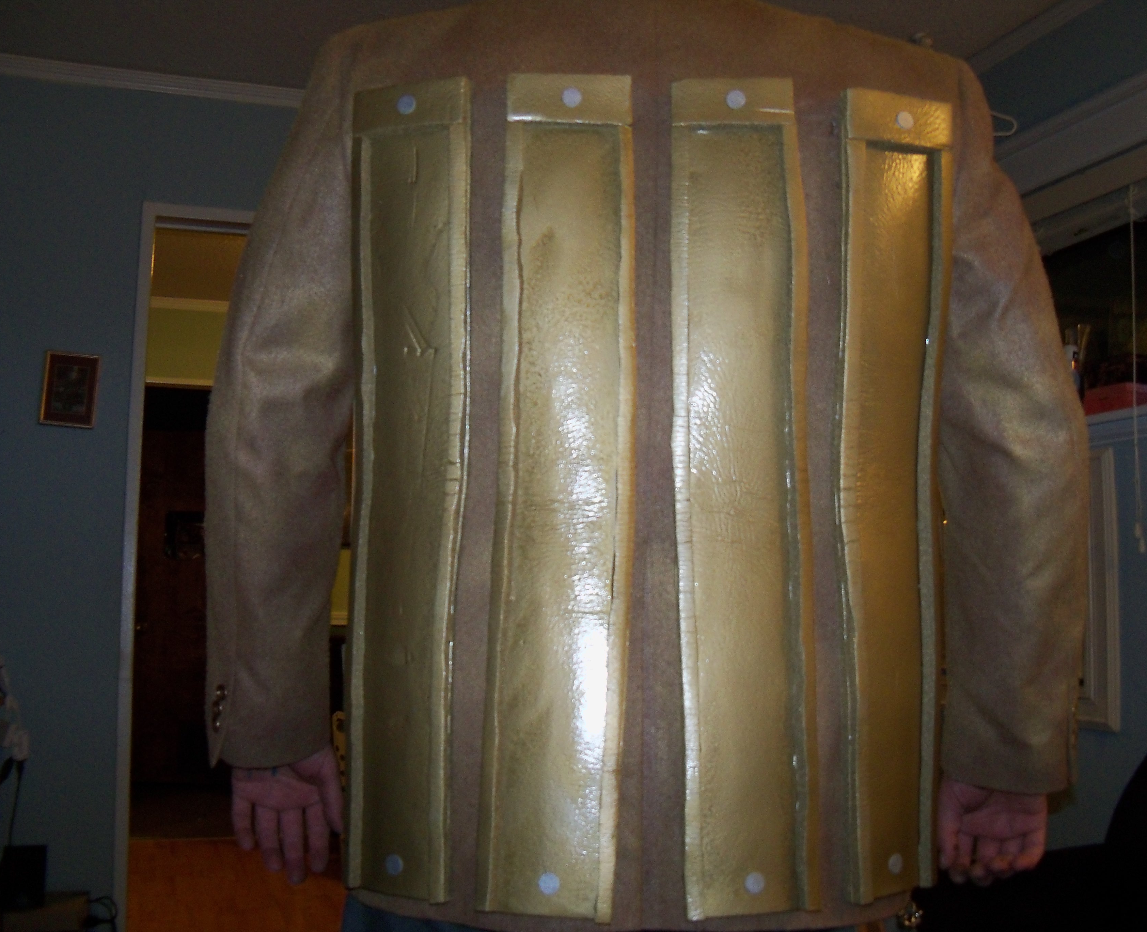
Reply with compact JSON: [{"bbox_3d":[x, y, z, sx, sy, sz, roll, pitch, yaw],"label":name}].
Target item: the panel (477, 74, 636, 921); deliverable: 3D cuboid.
[{"bbox_3d":[-0.010,0.017,1.031,0.112,0.678,0.050,1,-5,5],"label":"panel"}]

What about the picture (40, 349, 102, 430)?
[{"bbox_3d":[-1.344,-0.202,3.359,0.131,0.194,0.018,6,-7,-19],"label":"picture"}]

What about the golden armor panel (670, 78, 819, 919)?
[{"bbox_3d":[0.134,0.018,1.031,0.112,0.673,0.050,0,-5,-5],"label":"golden armor panel"}]

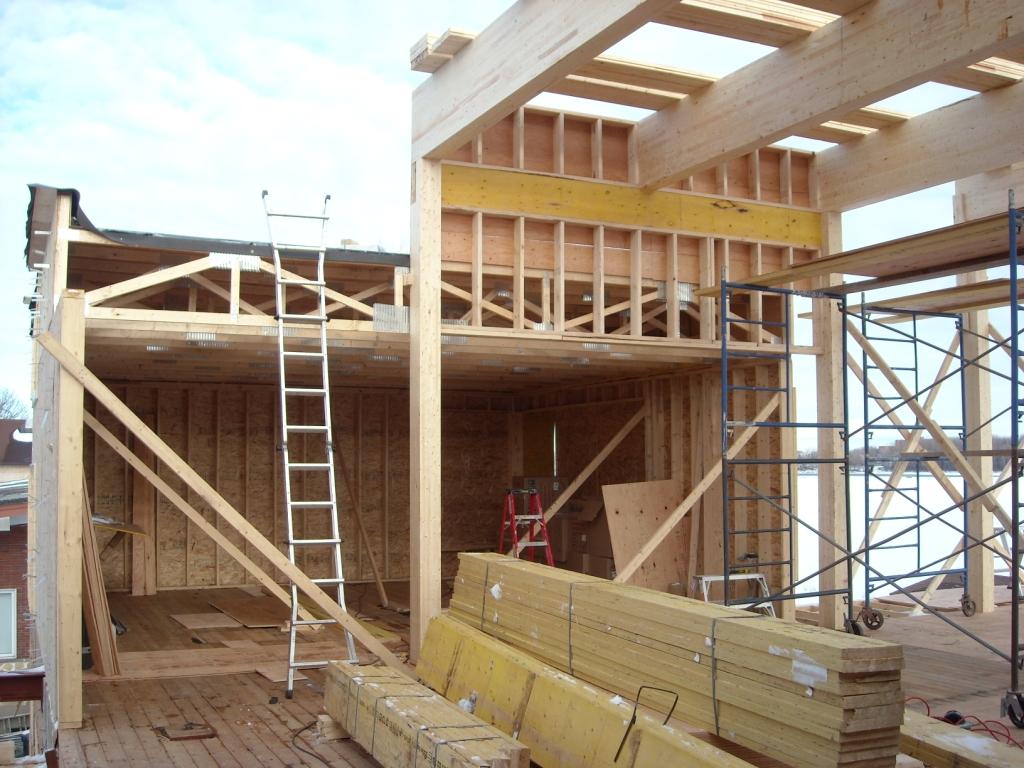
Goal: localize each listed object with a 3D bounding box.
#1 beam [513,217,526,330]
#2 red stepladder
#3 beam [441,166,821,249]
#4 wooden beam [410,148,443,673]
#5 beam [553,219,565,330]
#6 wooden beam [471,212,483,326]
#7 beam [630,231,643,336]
[{"bbox_3d":[0.062,-0.977,9.210,0.038,0.996,0.140,2,-4,-25],"label":"beam"},{"bbox_3d":[0.140,1.822,11.150,0.530,1.420,0.880,1,-4,-21],"label":"red stepladder"},{"bbox_3d":[1.239,-1.641,9.796,4.197,0.348,0.135,2,-4,-25],"label":"beam"},{"bbox_3d":[-0.728,0.203,8.710,0.186,4.194,0.257,2,-4,-25],"label":"wooden beam"},{"bbox_3d":[0.426,-0.968,9.376,0.038,0.996,0.140,2,-4,-25],"label":"beam"},{"bbox_3d":[-0.303,-0.990,9.043,0.038,1.004,0.140,2,-4,-25],"label":"wooden beam"},{"bbox_3d":[1.164,-0.945,9.714,0.038,0.980,0.140,2,-4,-25],"label":"beam"}]

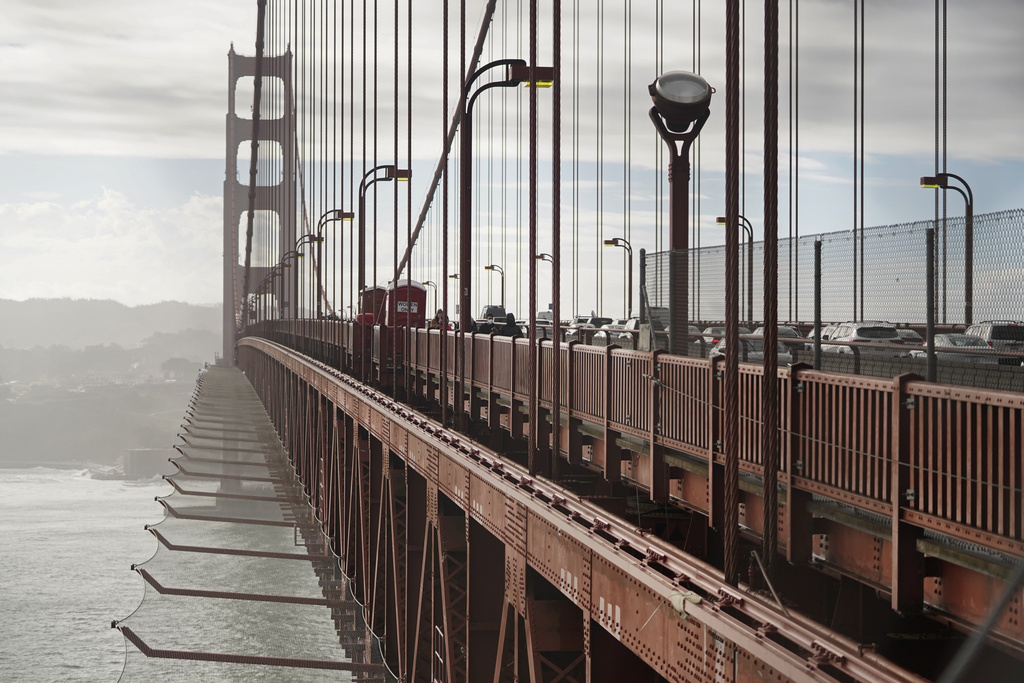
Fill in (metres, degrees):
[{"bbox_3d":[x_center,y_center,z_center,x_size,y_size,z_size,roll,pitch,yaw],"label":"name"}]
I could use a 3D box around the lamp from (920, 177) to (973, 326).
[{"bbox_3d":[18.651,-3.391,108.500,2.250,7.600,0.380,0,0,-7],"label":"lamp"}]

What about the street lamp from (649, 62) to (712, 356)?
[{"bbox_3d":[2.130,-1.081,32.000,0.780,4.650,0.720,0,0,-8],"label":"street lamp"}]

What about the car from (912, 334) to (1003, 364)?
[{"bbox_3d":[14.562,0.499,83.200,1.820,1.450,4.700,0,0,-7],"label":"car"}]

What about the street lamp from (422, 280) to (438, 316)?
[{"bbox_3d":[-12.211,-5.090,377.000,2.200,7.600,0.380,0,0,-7],"label":"street lamp"}]

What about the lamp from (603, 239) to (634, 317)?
[{"bbox_3d":[8.329,-4.248,198.000,2.200,7.600,0.380,0,0,-7],"label":"lamp"}]

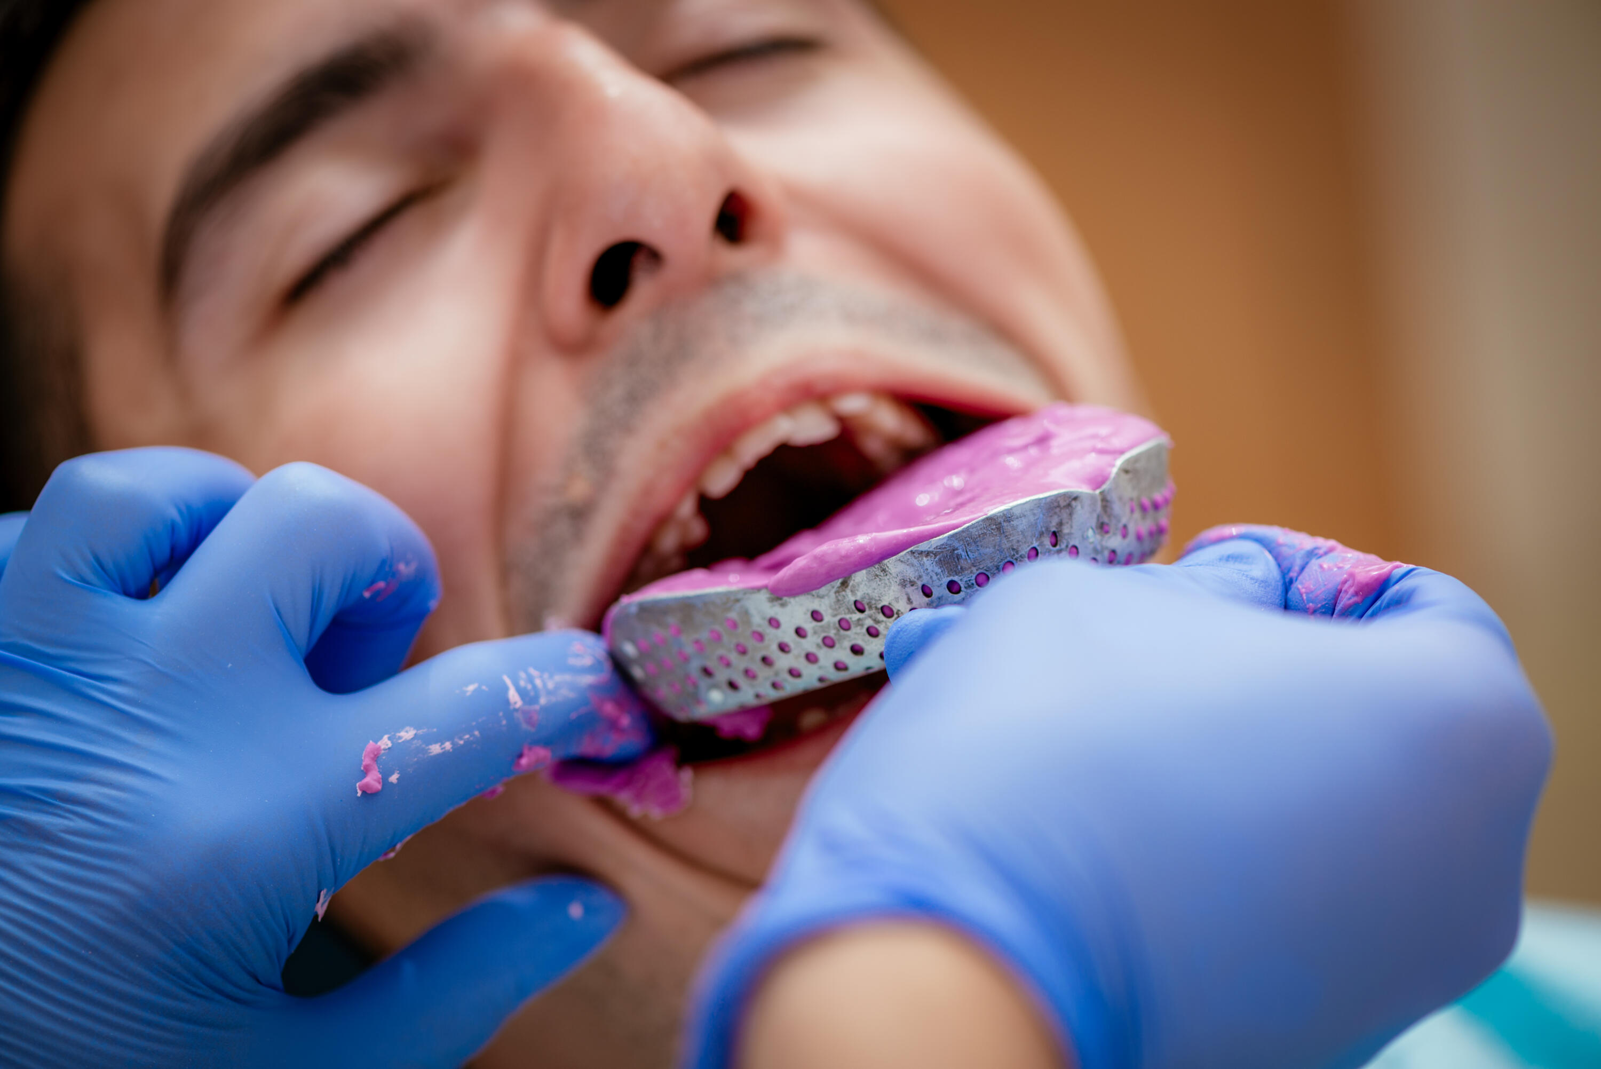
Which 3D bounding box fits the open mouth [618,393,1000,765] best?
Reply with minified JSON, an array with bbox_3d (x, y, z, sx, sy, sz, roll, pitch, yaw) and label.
[{"bbox_3d":[0.001,0.006,0.637,0.062,0.035,0.048,-26,65,-14],"label":"open mouth"}]

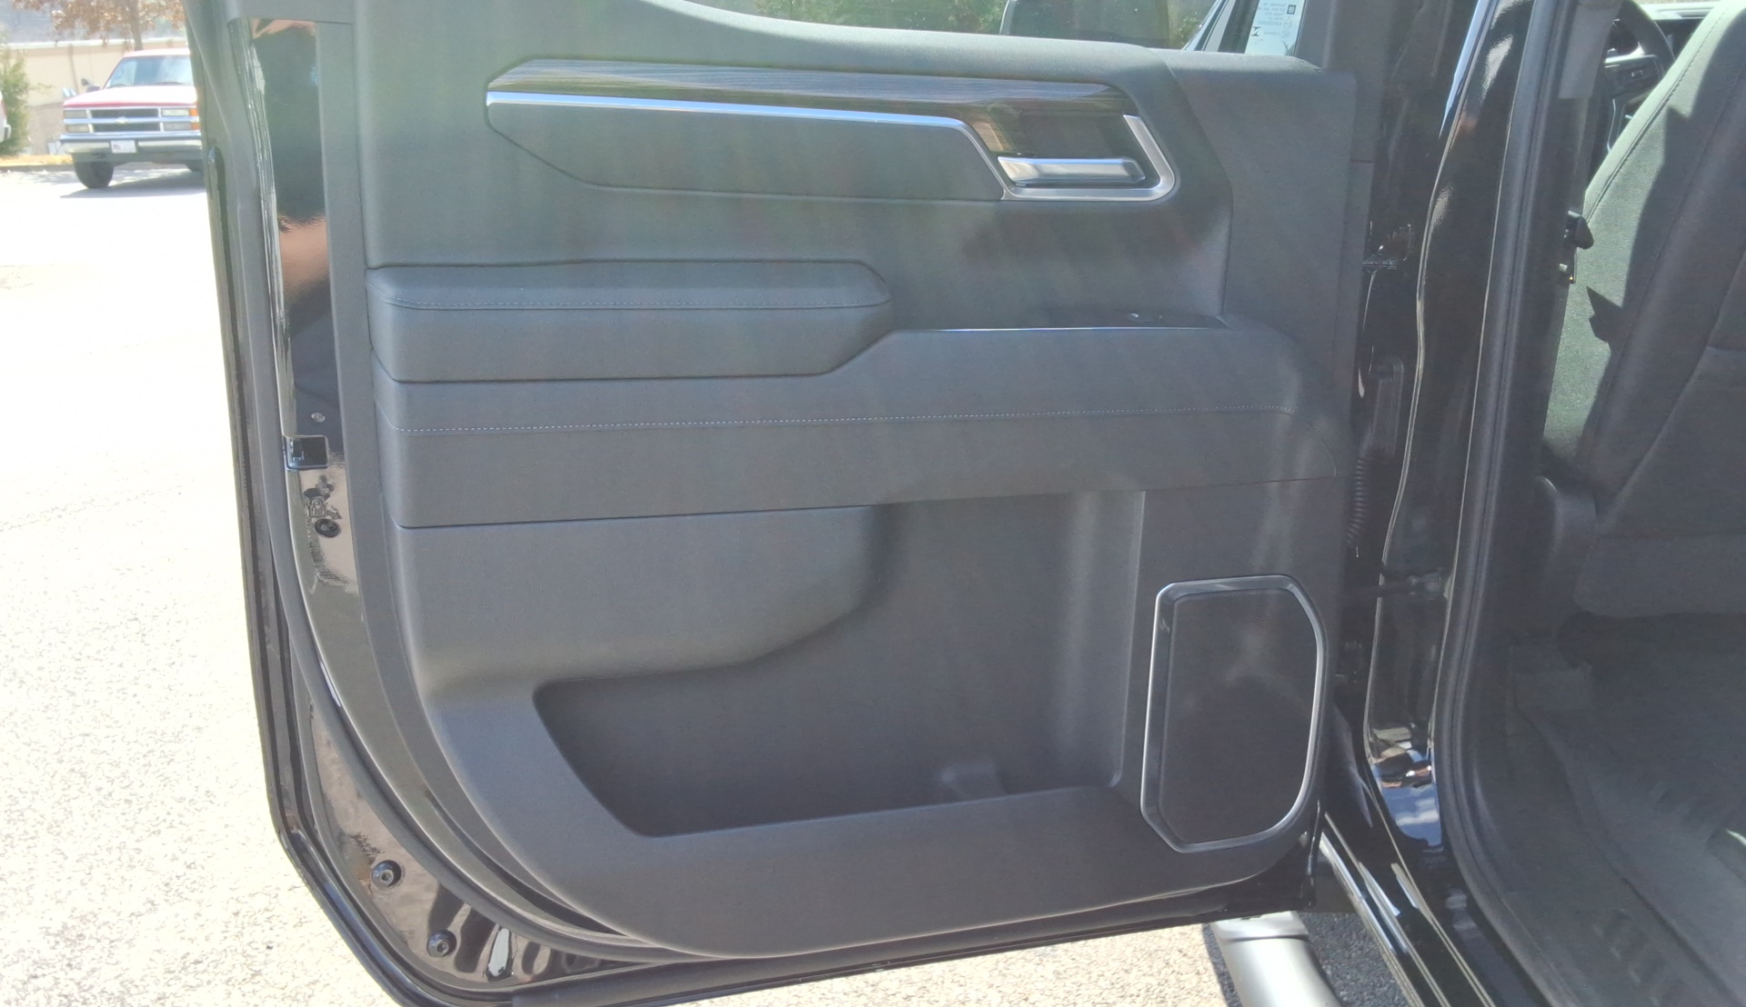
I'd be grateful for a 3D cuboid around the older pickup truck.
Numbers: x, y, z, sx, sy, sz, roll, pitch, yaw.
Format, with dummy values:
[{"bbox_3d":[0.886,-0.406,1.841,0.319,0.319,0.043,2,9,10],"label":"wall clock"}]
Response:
[{"bbox_3d":[-10.021,-5.743,21.130,1.970,1.900,5.500,1,15,-4],"label":"older pickup truck"}]

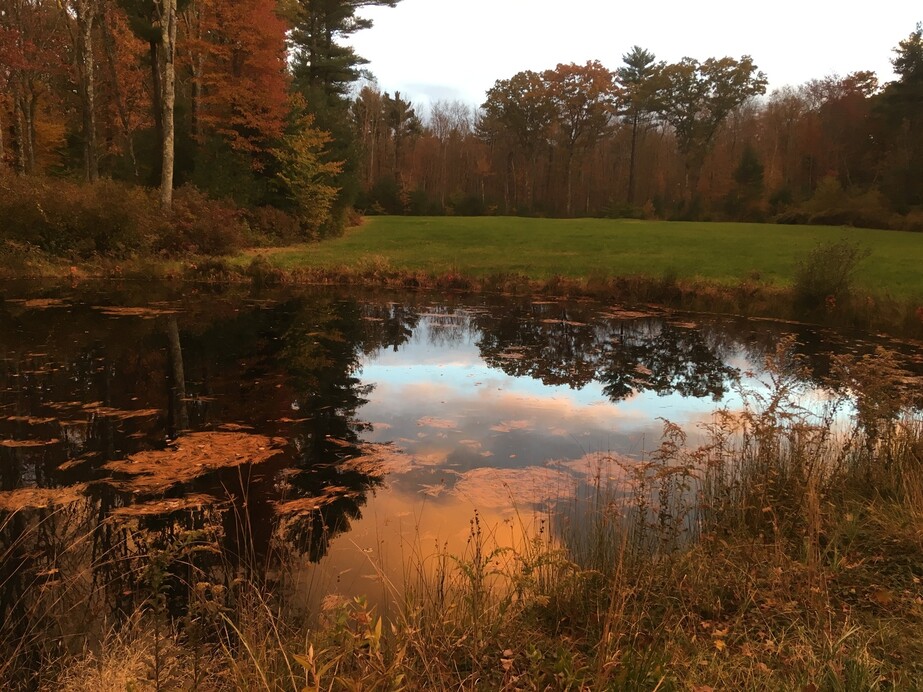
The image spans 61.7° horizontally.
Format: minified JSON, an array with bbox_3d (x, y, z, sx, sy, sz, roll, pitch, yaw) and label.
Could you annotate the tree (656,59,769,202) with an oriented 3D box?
[{"bbox_3d":[20.410,-17.360,63.405,9.180,12.450,8.200,5,12,17],"label":"tree"}]

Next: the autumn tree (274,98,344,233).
[{"bbox_3d":[-6.906,-8.007,34.906,3.250,6.080,3.200,-1,11,-11],"label":"autumn tree"}]

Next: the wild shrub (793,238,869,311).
[{"bbox_3d":[8.930,-1.712,18.712,1.840,1.760,1.600,6,12,25],"label":"wild shrub"}]

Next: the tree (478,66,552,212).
[{"bbox_3d":[4.660,-17.232,65.556,6.440,11.990,6.200,2,11,4],"label":"tree"}]

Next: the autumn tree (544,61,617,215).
[{"bbox_3d":[9.895,-17.189,64.327,5.990,12.480,6.000,3,11,8],"label":"autumn tree"}]

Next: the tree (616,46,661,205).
[{"bbox_3d":[14.927,-18.269,65.240,3.710,13.280,3.700,4,11,12],"label":"tree"}]

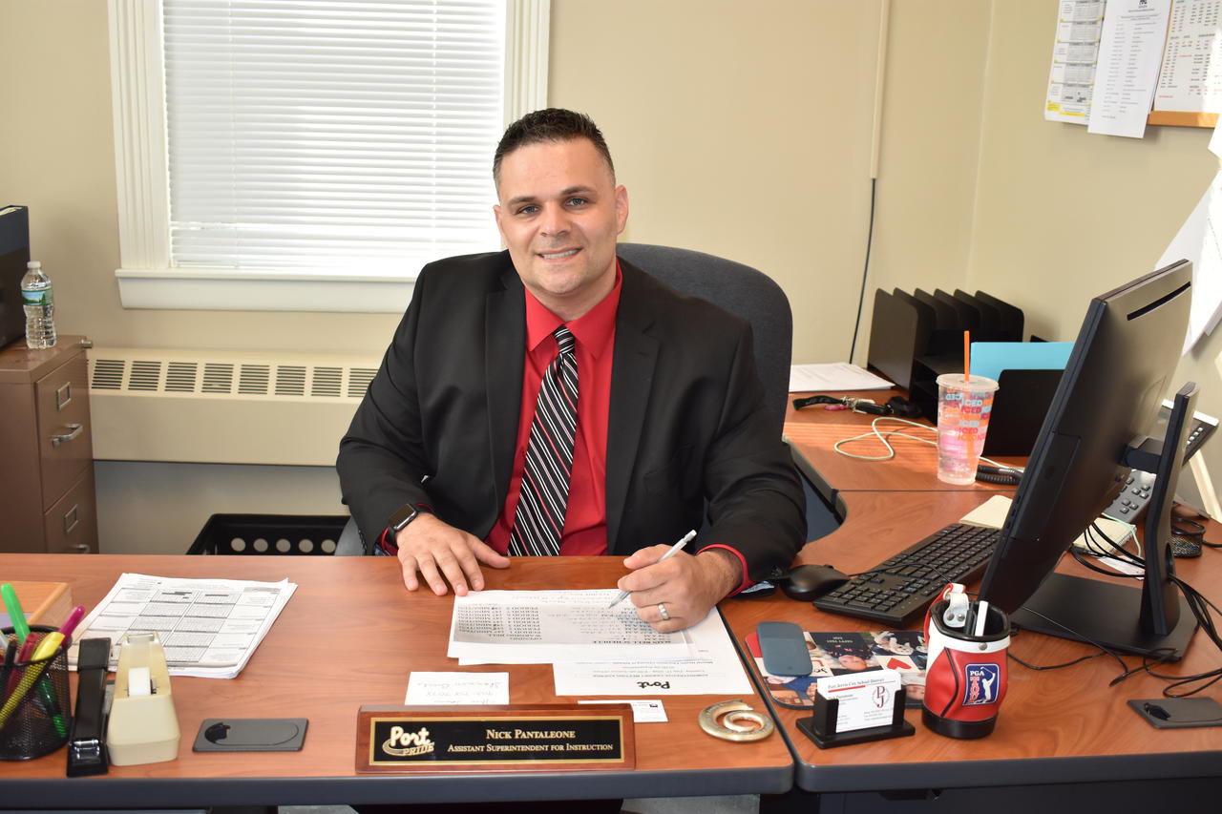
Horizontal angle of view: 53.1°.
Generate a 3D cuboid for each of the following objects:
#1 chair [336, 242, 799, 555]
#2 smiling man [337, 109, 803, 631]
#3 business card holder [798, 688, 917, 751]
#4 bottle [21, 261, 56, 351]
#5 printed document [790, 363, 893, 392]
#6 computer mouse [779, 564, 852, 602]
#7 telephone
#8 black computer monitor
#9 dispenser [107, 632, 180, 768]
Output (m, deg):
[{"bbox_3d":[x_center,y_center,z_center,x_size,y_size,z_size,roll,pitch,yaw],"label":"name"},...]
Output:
[{"bbox_3d":[-0.063,0.321,2.031,0.650,1.155,0.660,5,12,16],"label":"chair"},{"bbox_3d":[-0.075,0.251,1.842,0.690,1.370,0.660,3,12,5],"label":"smiling man"},{"bbox_3d":[0.251,0.308,1.246,0.108,0.046,0.060,-2,13,-19],"label":"business card holder"},{"bbox_3d":[-1.284,-0.229,2.740,0.067,0.196,0.067,2,12,0],"label":"bottle"},{"bbox_3d":[0.574,-0.076,3.184,0.290,0.012,0.290,4,12,11],"label":"printed document"},{"bbox_3d":[0.268,0.233,1.624,0.112,0.038,0.064,-7,15,-36],"label":"computer mouse"},{"bbox_3d":[0.887,0.089,2.062,0.160,0.176,0.210,-1,12,-13],"label":"telephone"},{"bbox_3d":[0.637,0.053,1.549,0.250,0.445,0.550,9,14,32],"label":"black computer monitor"},{"bbox_3d":[-0.456,0.284,1.201,0.066,0.067,0.152,-2,13,-18],"label":"dispenser"}]

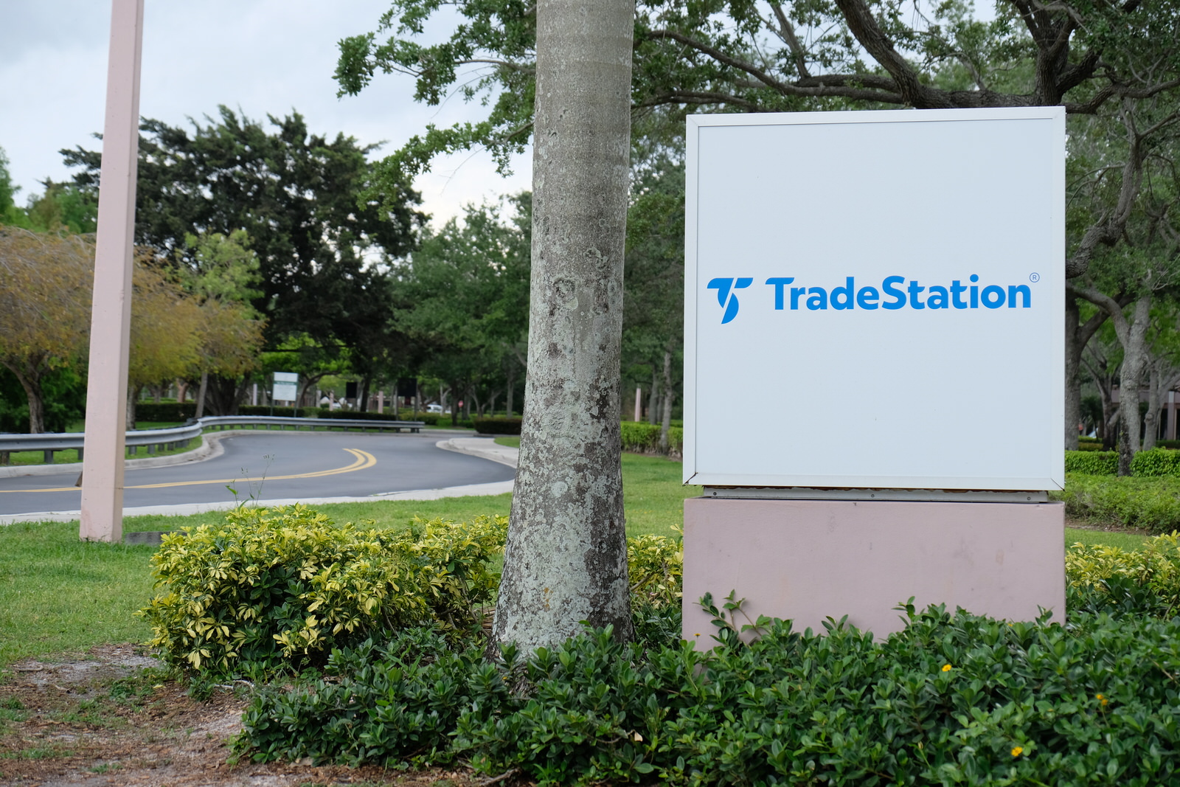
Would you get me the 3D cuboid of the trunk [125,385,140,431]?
[{"bbox_3d":[-15.286,0.493,68.000,0.460,1.650,0.420,2,0,0],"label":"trunk"}]

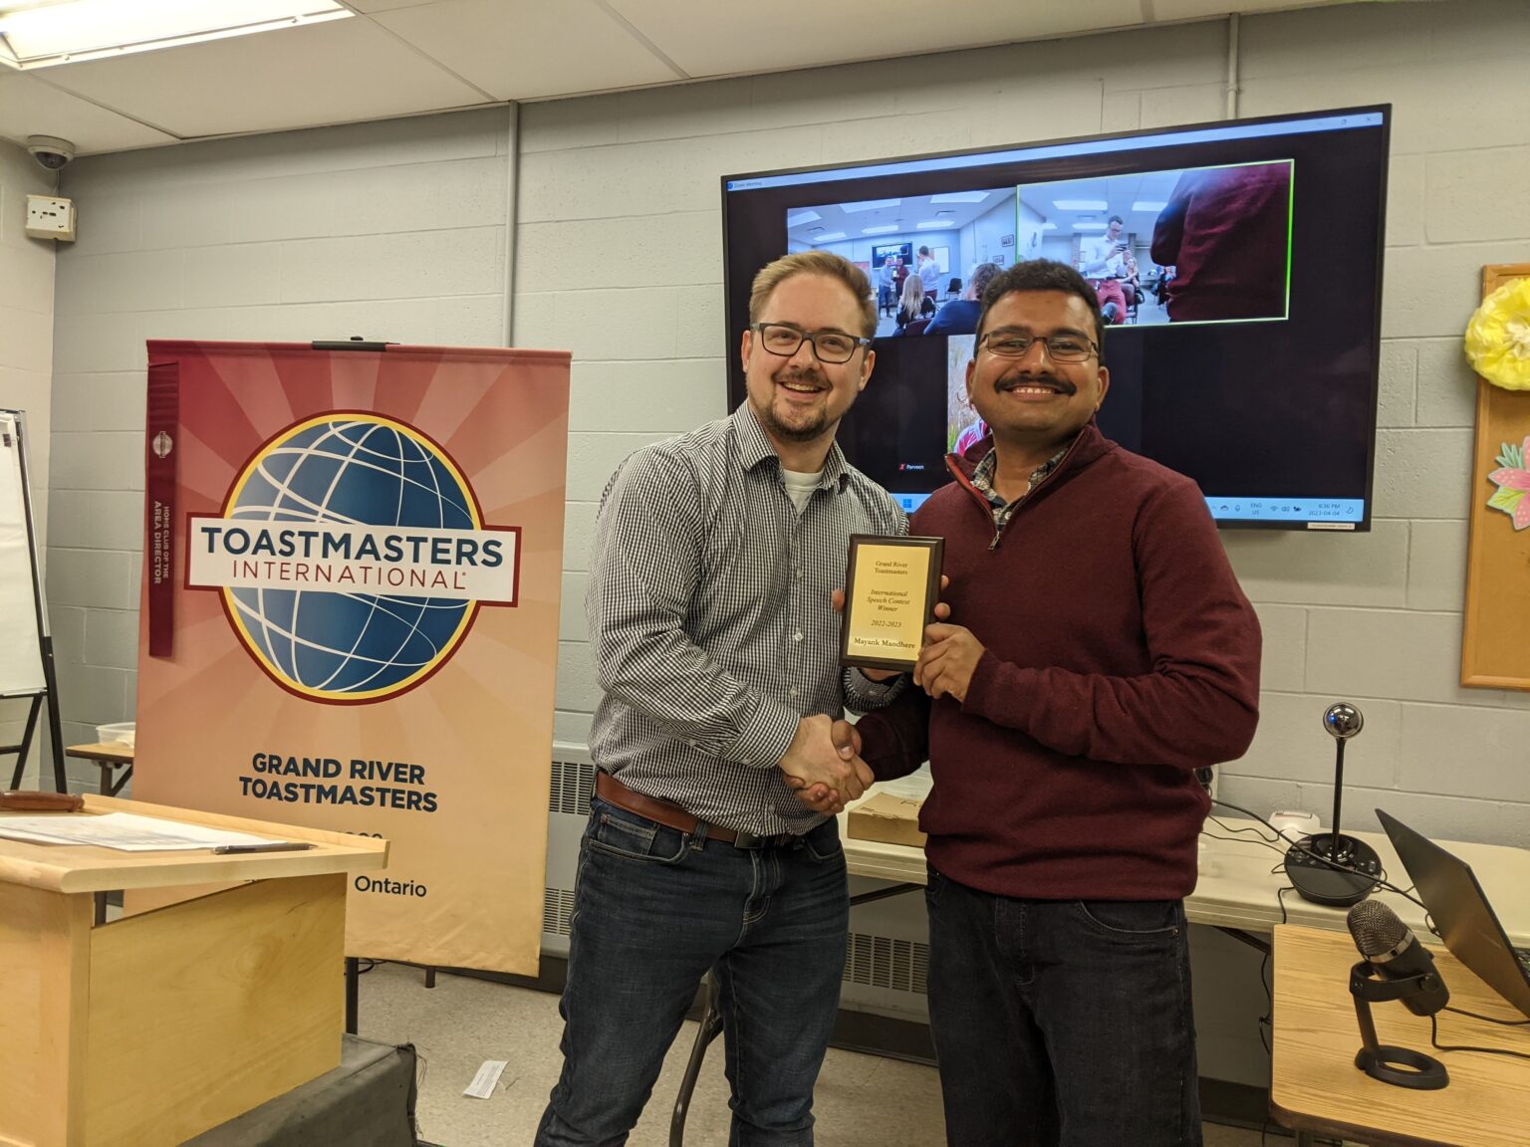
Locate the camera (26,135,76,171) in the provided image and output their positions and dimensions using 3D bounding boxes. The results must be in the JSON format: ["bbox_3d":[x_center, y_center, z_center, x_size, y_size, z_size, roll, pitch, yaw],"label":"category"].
[{"bbox_3d":[-2.403,-1.401,4.016,0.137,0.085,0.137,2,1,-24],"label":"camera"}]

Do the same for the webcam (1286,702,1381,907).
[{"bbox_3d":[1.003,0.396,2.100,0.154,0.348,0.154,3,1,29],"label":"webcam"}]

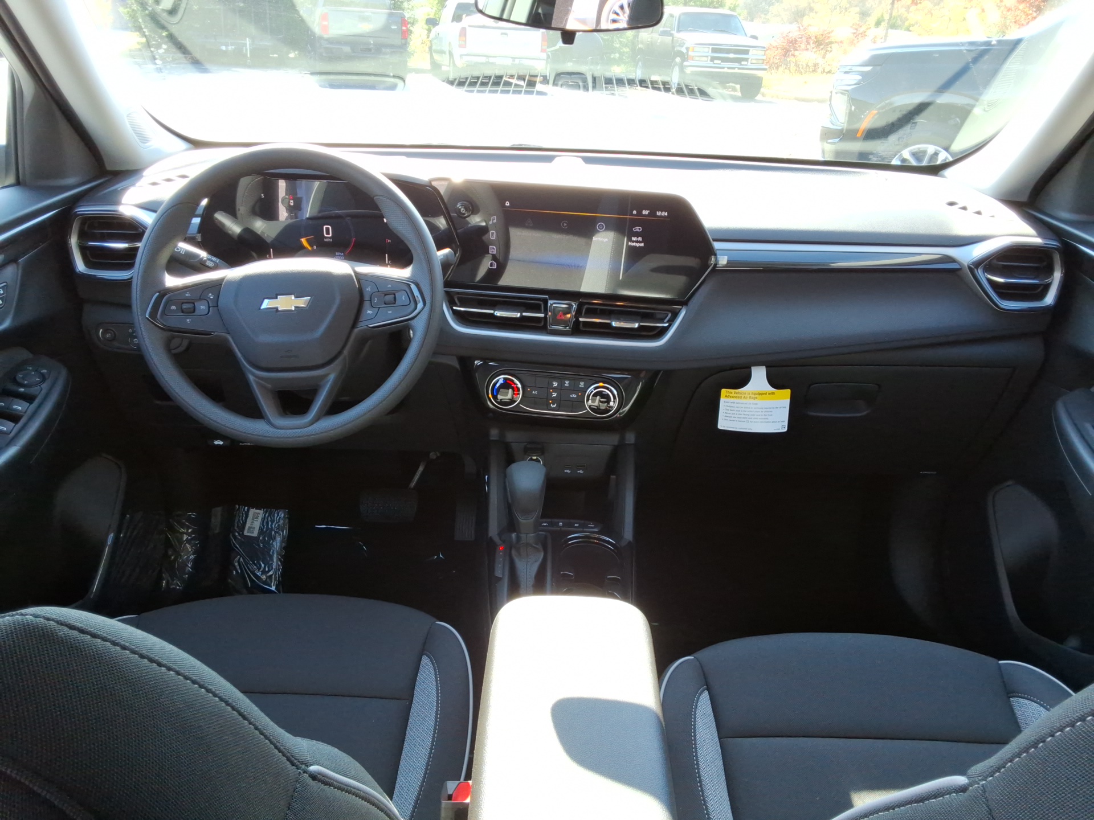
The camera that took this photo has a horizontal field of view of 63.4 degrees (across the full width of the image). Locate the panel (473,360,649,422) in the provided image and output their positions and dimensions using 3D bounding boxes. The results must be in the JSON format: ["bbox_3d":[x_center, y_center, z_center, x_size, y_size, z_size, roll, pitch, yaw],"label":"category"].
[{"bbox_3d":[0.019,-0.024,1.200,0.234,0.070,0.035,5,3,6],"label":"panel"}]

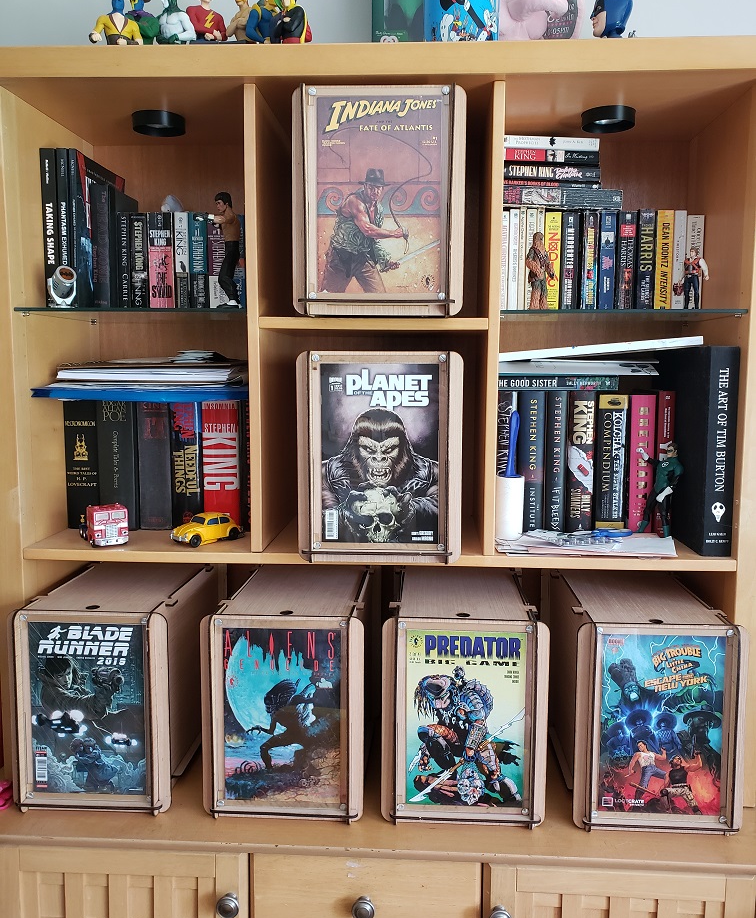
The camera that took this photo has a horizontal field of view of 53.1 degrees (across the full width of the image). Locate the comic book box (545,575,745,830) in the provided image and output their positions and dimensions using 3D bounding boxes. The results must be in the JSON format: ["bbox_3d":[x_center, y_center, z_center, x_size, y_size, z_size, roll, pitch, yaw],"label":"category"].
[{"bbox_3d":[0.405,0.360,1.233,0.233,0.303,0.355,1,7,4],"label":"comic book box"}]

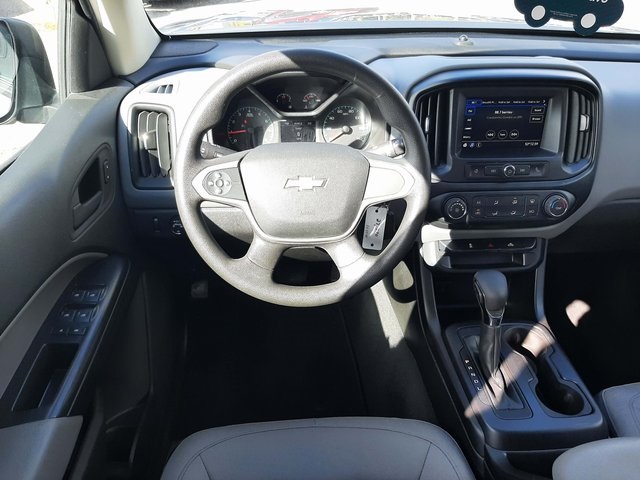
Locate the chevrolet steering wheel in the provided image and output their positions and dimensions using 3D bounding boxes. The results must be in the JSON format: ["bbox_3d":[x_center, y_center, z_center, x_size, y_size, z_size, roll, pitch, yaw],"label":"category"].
[{"bbox_3d":[-0.026,-0.092,0.730,0.382,0.382,0.085,0,0,1],"label":"chevrolet steering wheel"}]

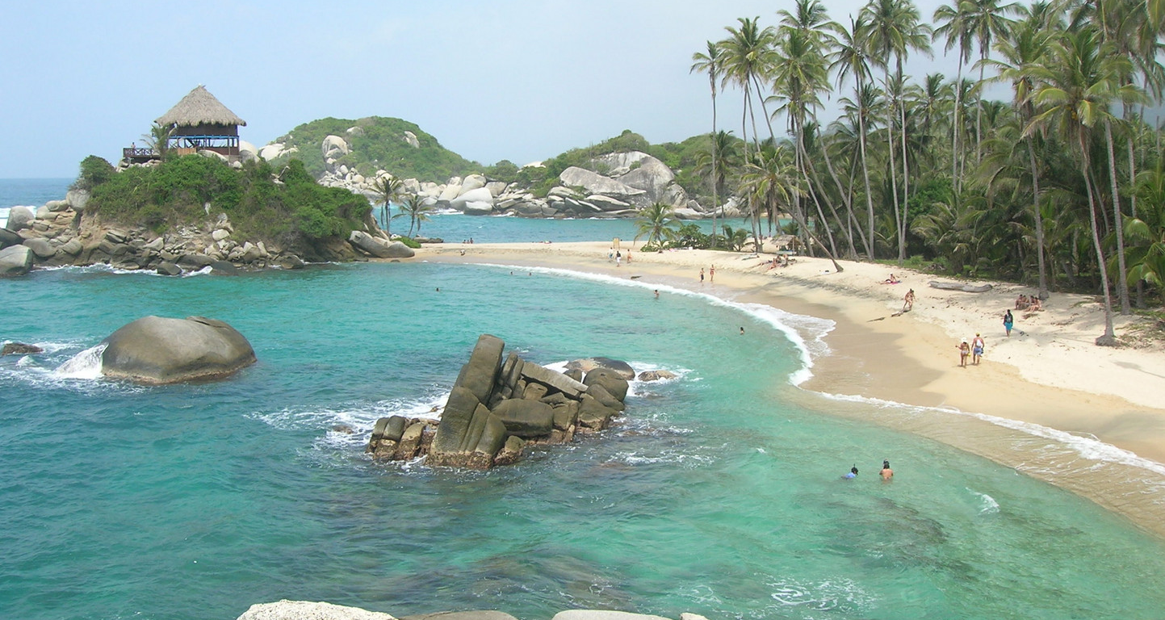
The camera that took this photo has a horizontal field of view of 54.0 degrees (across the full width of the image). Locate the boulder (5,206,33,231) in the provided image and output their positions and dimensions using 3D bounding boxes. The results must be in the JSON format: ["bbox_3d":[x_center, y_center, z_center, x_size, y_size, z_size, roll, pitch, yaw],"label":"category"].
[{"bbox_3d":[-69.162,-11.190,140.596,3.600,3.400,3.500,-4,8,-26],"label":"boulder"}]

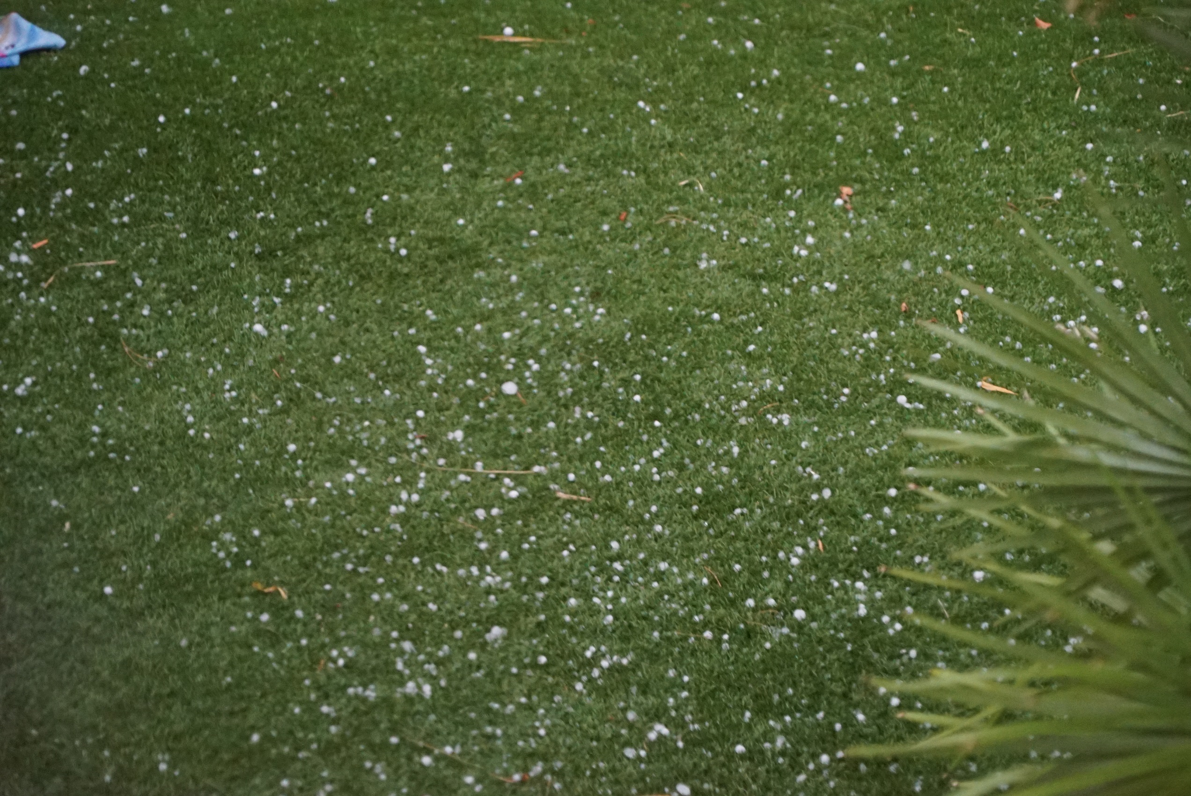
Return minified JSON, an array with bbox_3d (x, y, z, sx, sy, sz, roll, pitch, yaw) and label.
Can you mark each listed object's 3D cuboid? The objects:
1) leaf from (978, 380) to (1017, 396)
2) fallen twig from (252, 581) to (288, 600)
[{"bbox_3d":[0.920,-0.023,11.034,0.090,0.017,0.032,12,25,26],"label":"leaf"},{"bbox_3d":[-0.675,0.399,10.011,0.073,0.020,0.036,7,24,17],"label":"fallen twig"}]

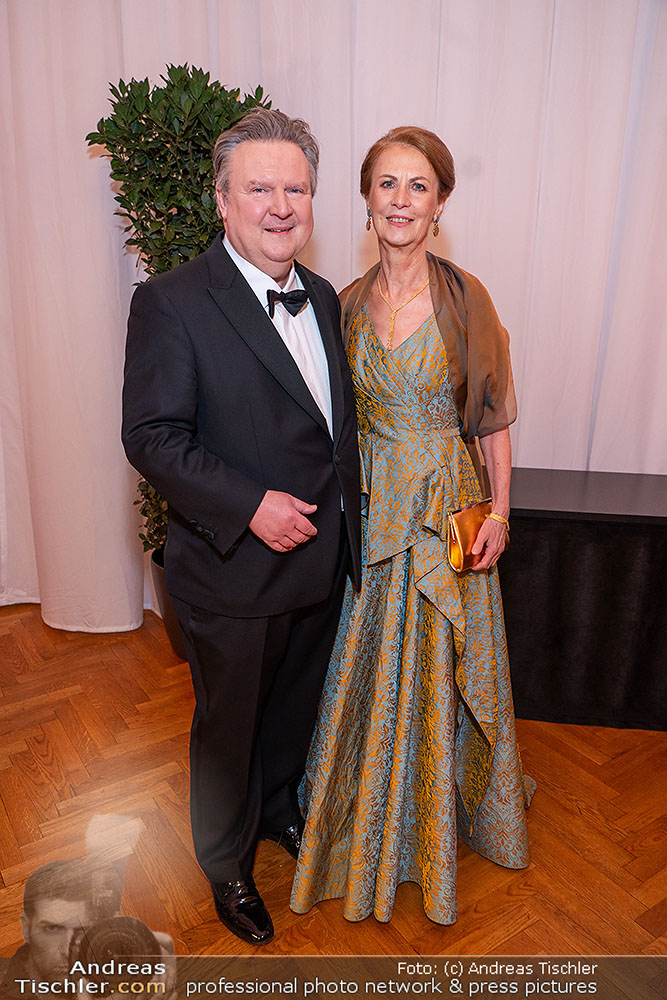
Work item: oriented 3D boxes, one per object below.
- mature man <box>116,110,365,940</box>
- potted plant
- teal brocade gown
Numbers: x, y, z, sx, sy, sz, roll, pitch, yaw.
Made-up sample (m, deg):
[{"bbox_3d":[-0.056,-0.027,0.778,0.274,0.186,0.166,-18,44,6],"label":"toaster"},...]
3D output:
[{"bbox_3d":[-0.168,0.111,1.587,0.610,1.740,0.450,-8,17,-32],"label":"mature man"},{"bbox_3d":[-0.525,-0.416,2.681,0.640,2.130,0.610,4,16,11],"label":"potted plant"},{"bbox_3d":[0.232,0.248,1.756,0.620,1.380,0.560,6,17,19],"label":"teal brocade gown"}]

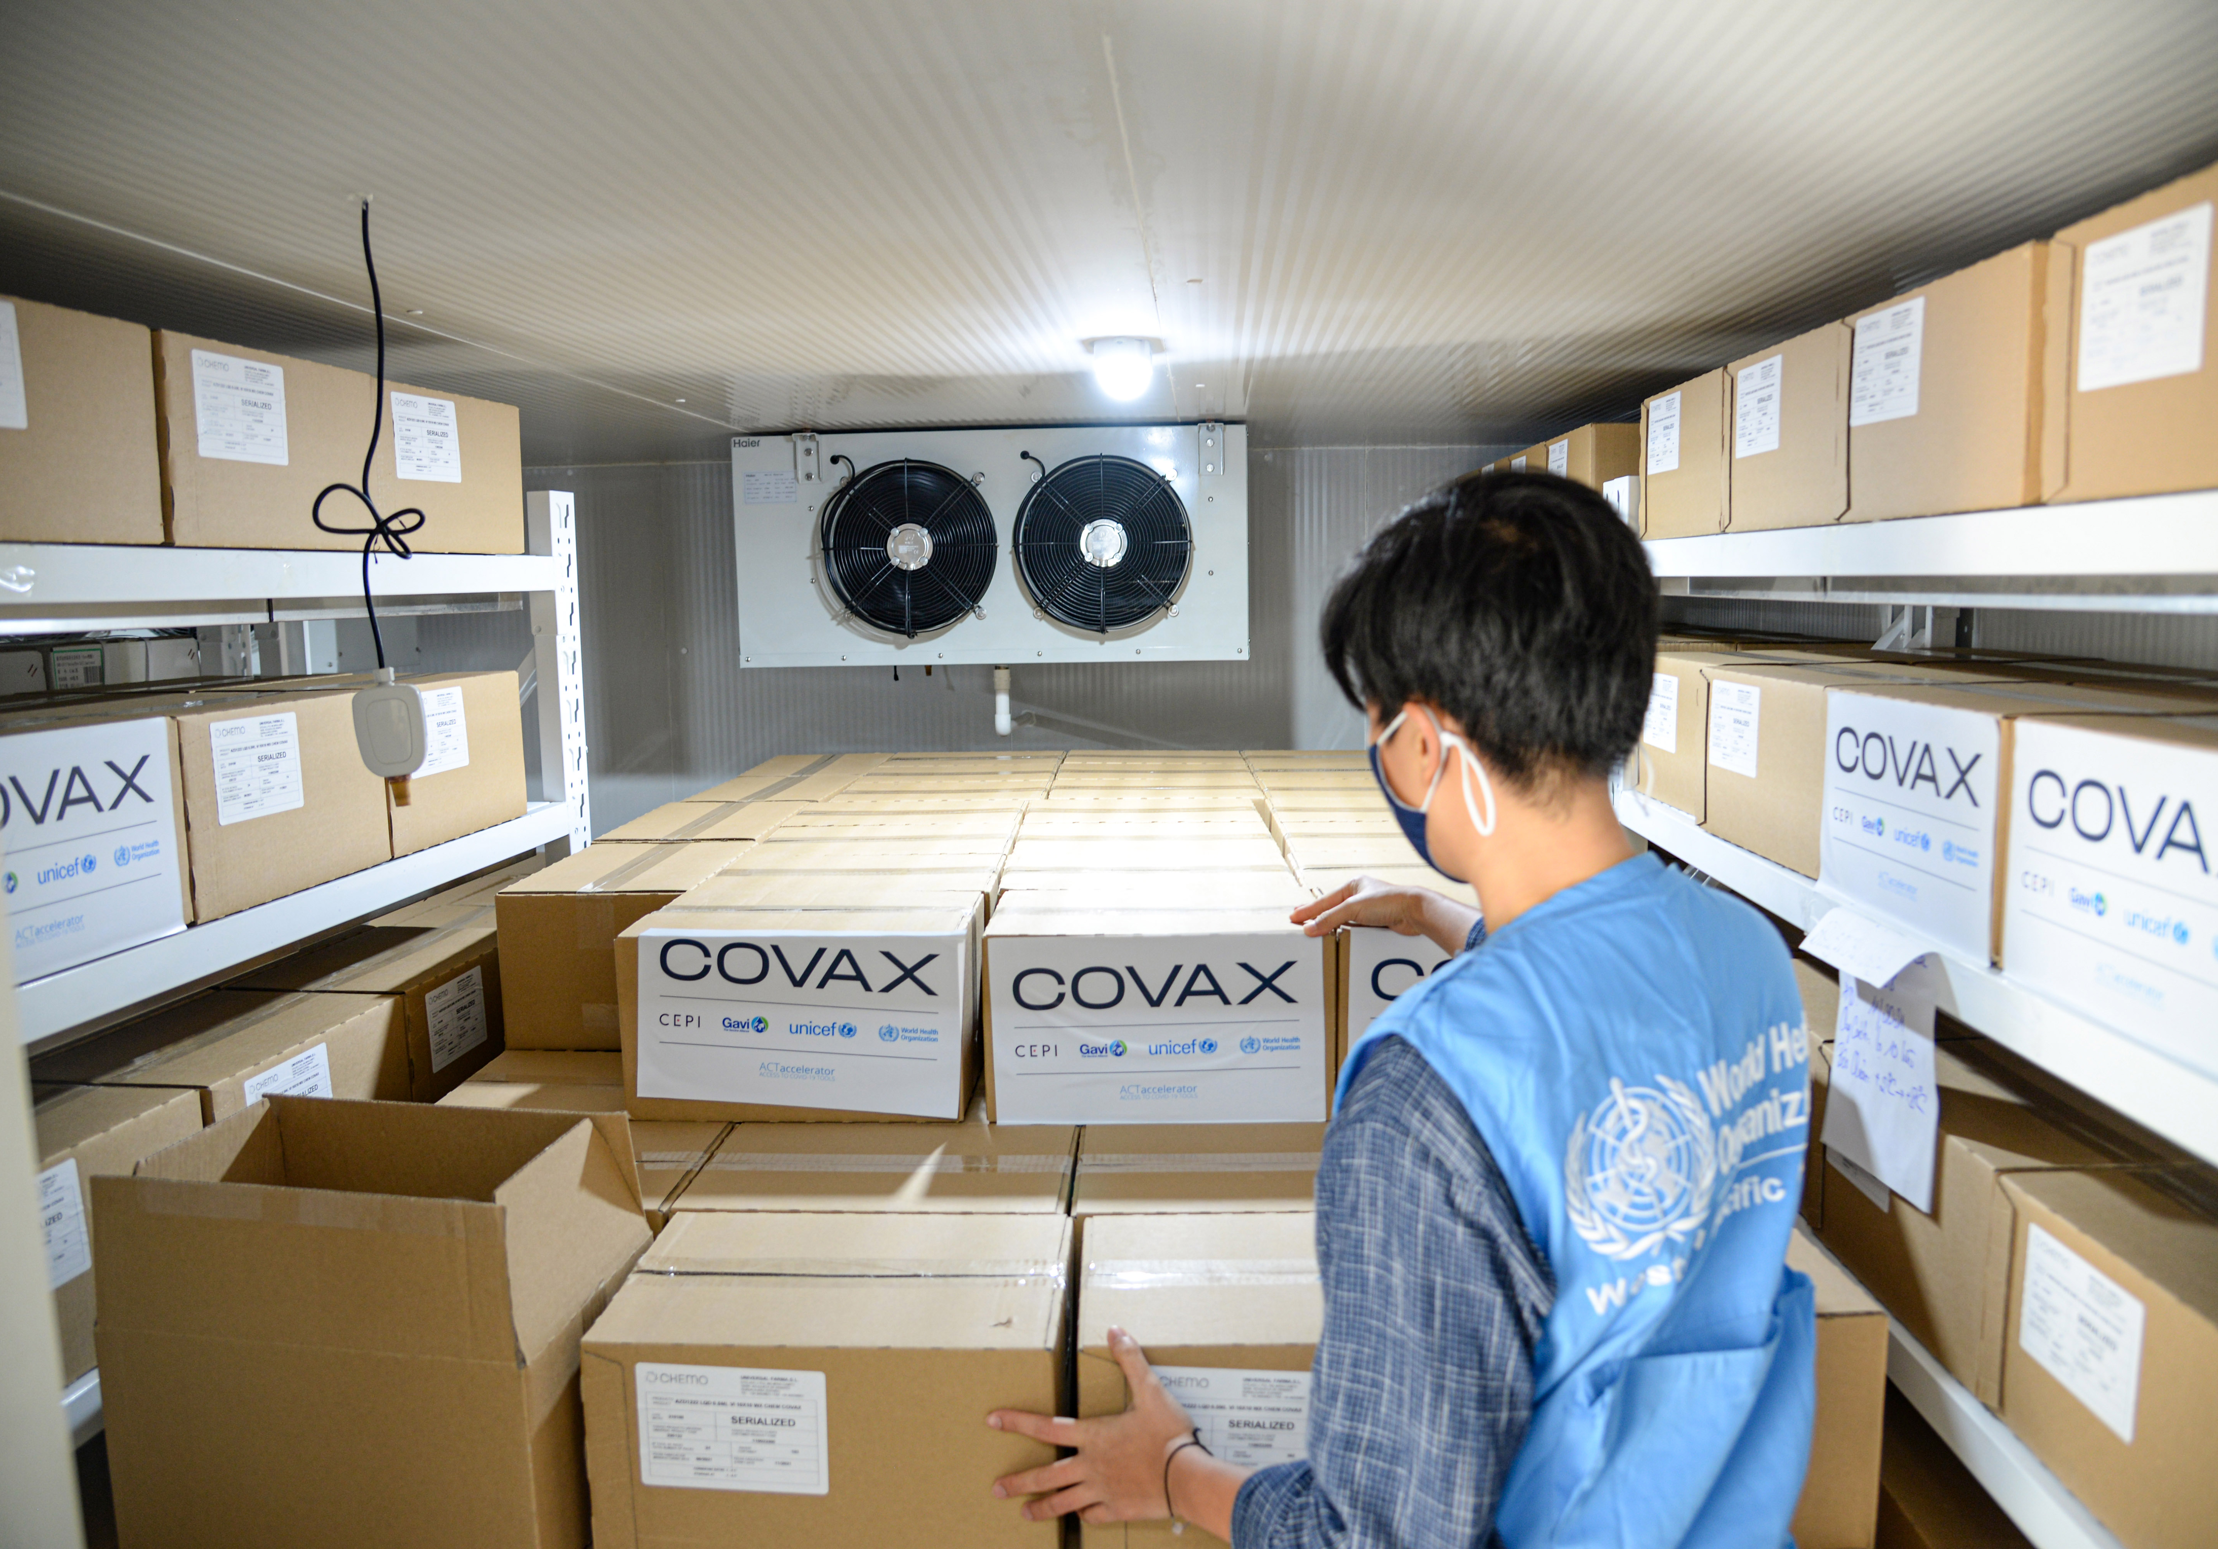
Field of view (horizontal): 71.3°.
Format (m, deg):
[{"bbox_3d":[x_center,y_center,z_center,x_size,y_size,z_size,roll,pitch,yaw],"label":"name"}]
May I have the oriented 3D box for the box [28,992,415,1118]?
[{"bbox_3d":[-1.034,0.404,1.799,0.247,0.207,0.370,0,7,4],"label":"box"}]

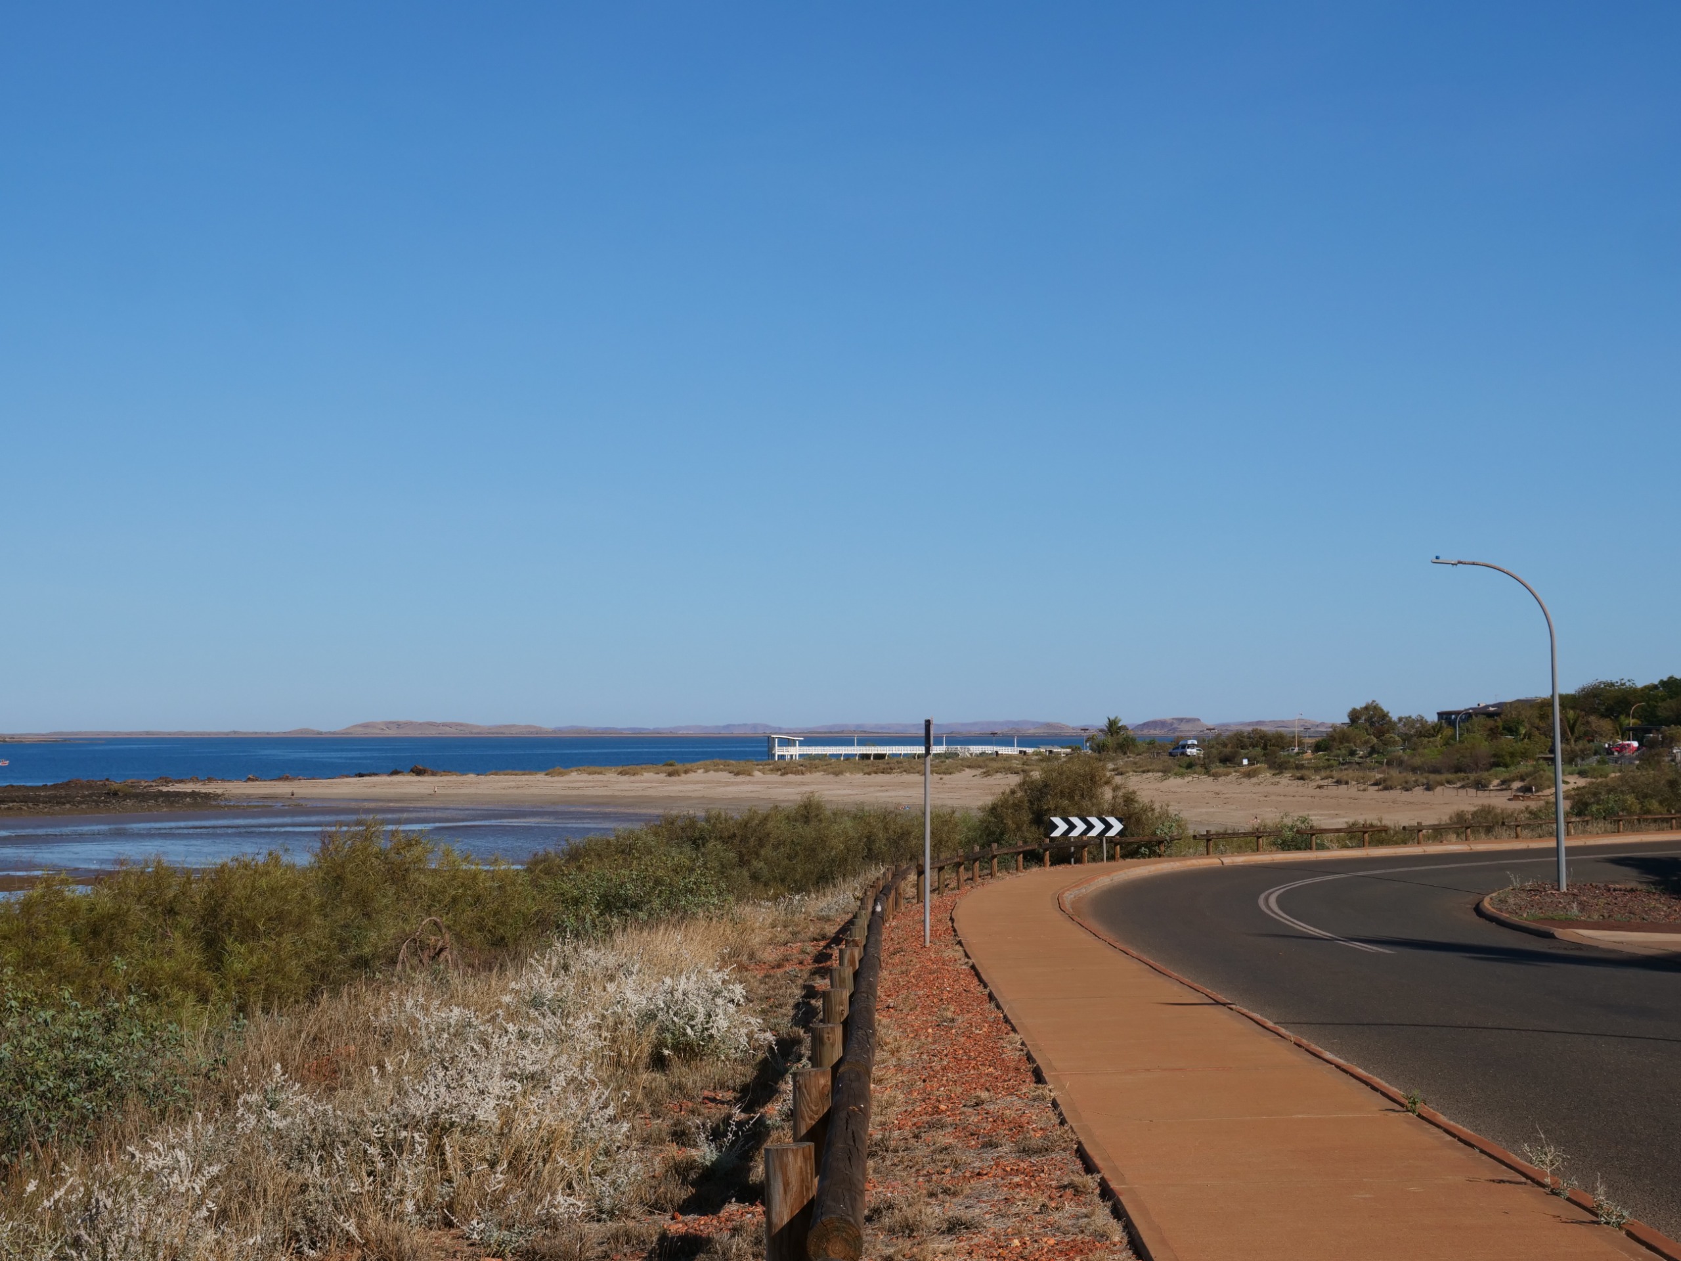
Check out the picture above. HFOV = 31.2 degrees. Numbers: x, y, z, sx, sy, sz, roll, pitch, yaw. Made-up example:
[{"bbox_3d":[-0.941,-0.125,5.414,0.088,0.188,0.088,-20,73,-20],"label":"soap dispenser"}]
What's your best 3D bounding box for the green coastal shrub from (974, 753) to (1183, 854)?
[{"bbox_3d":[7.046,5.105,89.000,6.100,3.100,5.000,0,-2,5],"label":"green coastal shrub"}]

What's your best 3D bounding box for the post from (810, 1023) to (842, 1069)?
[{"bbox_3d":[-0.056,2.064,12.837,0.133,0.760,0.133,0,-2,0],"label":"post"}]

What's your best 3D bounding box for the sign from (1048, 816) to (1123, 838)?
[{"bbox_3d":[6.974,5.575,85.500,2.300,0.585,0.050,0,-2,-13],"label":"sign"}]

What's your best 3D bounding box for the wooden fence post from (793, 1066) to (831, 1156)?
[{"bbox_3d":[-0.100,1.902,10.437,0.133,0.760,0.133,0,-2,0],"label":"wooden fence post"}]

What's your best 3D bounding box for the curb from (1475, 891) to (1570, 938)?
[{"bbox_3d":[11.783,4.888,52.000,1.200,0.160,14.000,0,-2,11],"label":"curb"}]

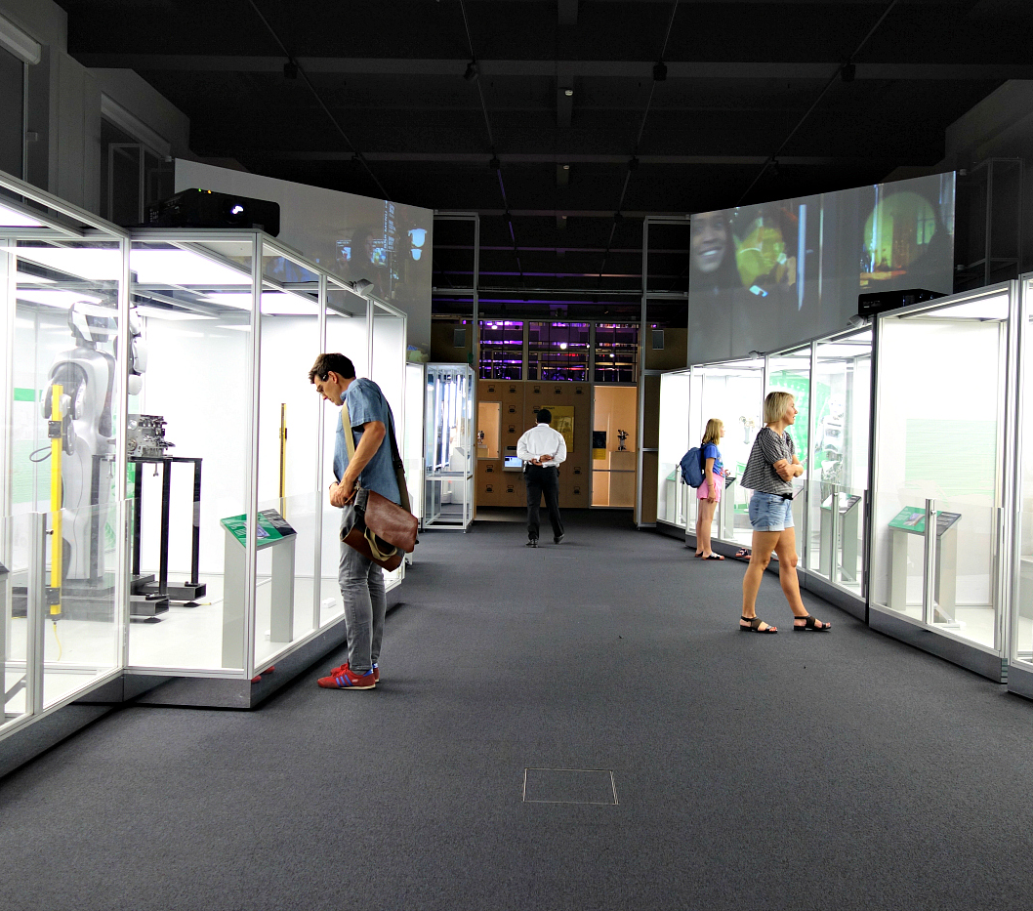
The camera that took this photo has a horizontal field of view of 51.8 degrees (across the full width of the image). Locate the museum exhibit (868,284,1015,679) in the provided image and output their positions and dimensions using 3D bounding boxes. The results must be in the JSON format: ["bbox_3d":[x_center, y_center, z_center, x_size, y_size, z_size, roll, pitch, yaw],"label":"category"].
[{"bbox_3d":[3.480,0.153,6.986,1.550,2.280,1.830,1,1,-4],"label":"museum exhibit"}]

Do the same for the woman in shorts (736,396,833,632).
[{"bbox_3d":[1.905,0.404,7.554,0.600,1.690,0.500,2,1,12],"label":"woman in shorts"}]

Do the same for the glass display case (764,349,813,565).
[{"bbox_3d":[3.308,0.102,10.729,1.250,2.280,1.540,1,1,-4],"label":"glass display case"}]

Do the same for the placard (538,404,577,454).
[{"bbox_3d":[0.799,-0.503,20.500,0.645,0.890,0.030,1,1,2],"label":"placard"}]

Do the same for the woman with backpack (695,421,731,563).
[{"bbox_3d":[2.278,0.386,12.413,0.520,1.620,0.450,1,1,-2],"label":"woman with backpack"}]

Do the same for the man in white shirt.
[{"bbox_3d":[0.341,0.266,13.555,0.630,1.740,0.450,1,1,2],"label":"man in white shirt"}]

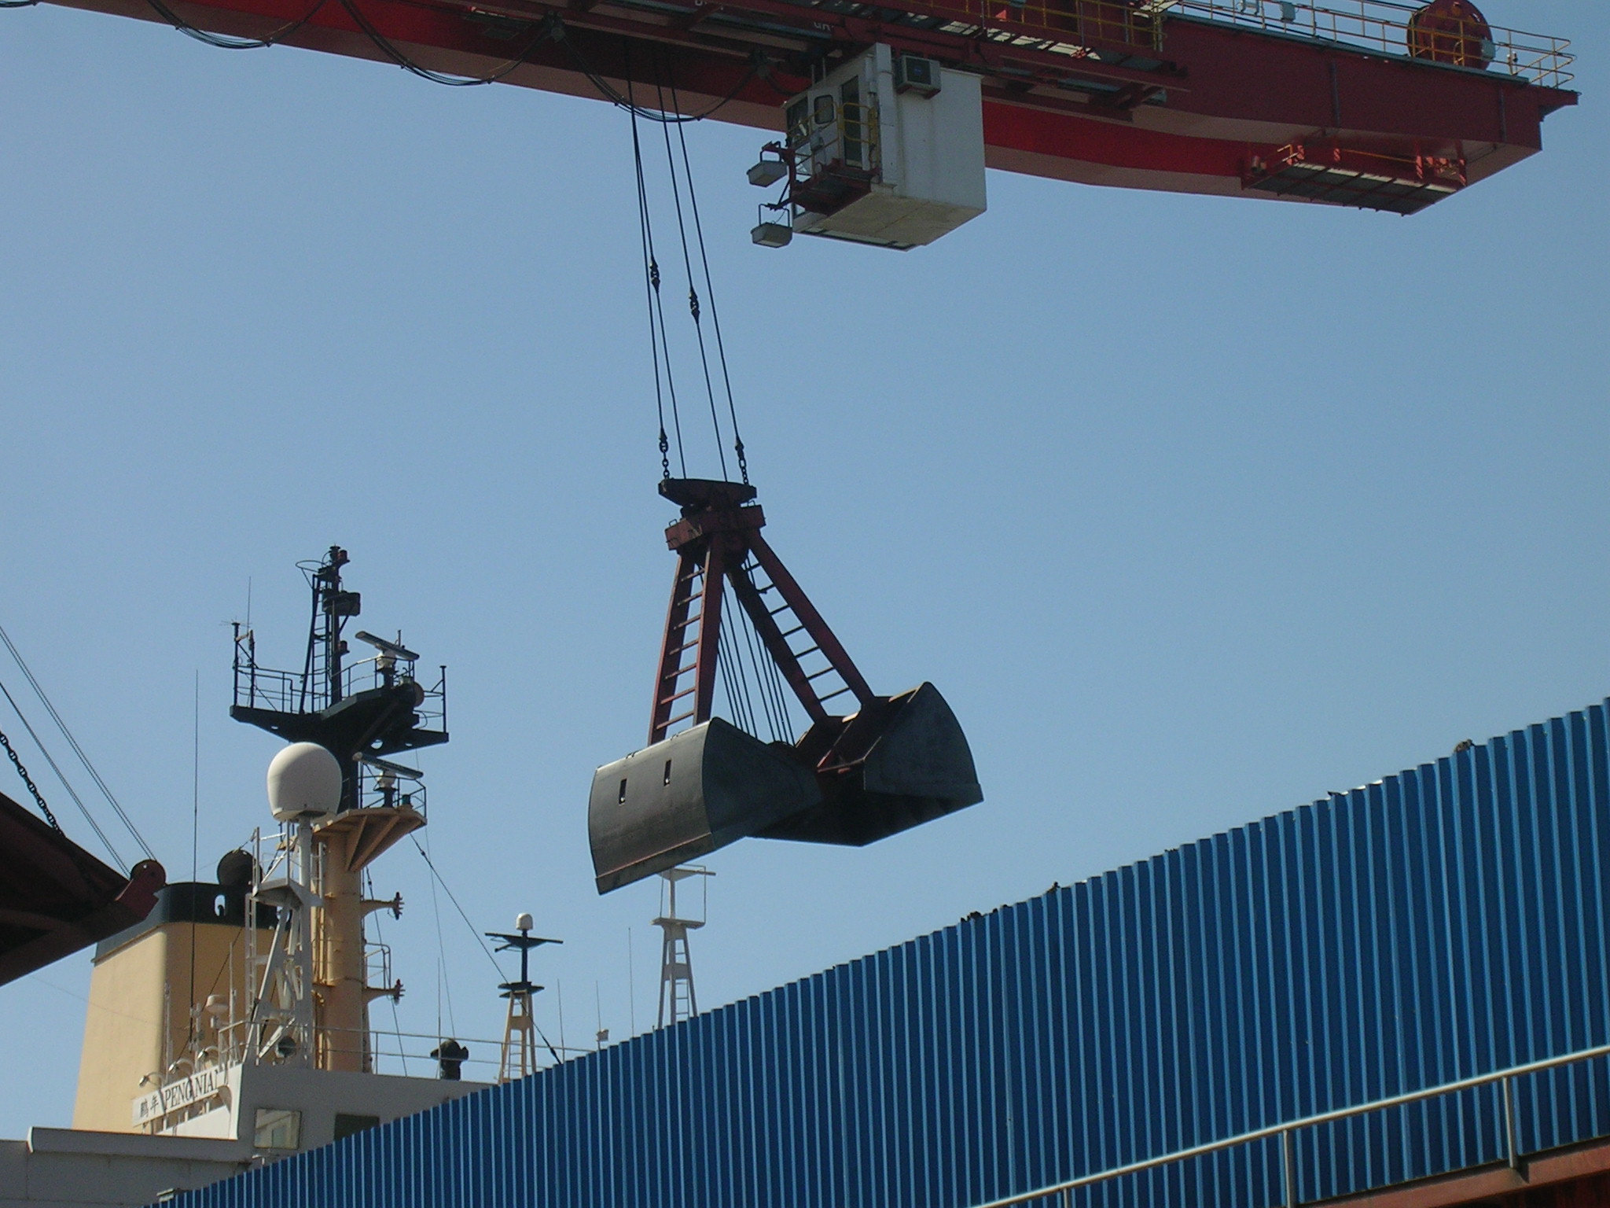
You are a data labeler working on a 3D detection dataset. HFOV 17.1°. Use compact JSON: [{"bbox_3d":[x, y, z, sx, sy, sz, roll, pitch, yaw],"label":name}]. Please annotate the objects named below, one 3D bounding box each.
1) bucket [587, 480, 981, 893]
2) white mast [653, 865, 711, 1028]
[{"bbox_3d":[-1.074,1.071,98.438,5.880,7.056,4.410,-9,-8,-32],"label":"bucket"},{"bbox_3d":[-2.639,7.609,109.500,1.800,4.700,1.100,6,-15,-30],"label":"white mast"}]

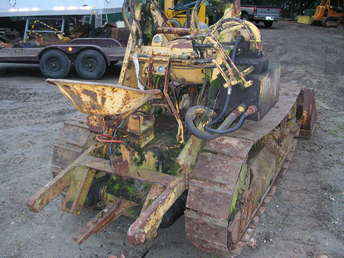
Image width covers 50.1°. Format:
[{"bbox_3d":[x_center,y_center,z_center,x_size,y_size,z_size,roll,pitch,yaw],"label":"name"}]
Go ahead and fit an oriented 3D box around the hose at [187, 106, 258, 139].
[{"bbox_3d":[0.405,-0.073,3.055,0.580,0.230,0.320,-10,21,-26],"label":"hose"}]

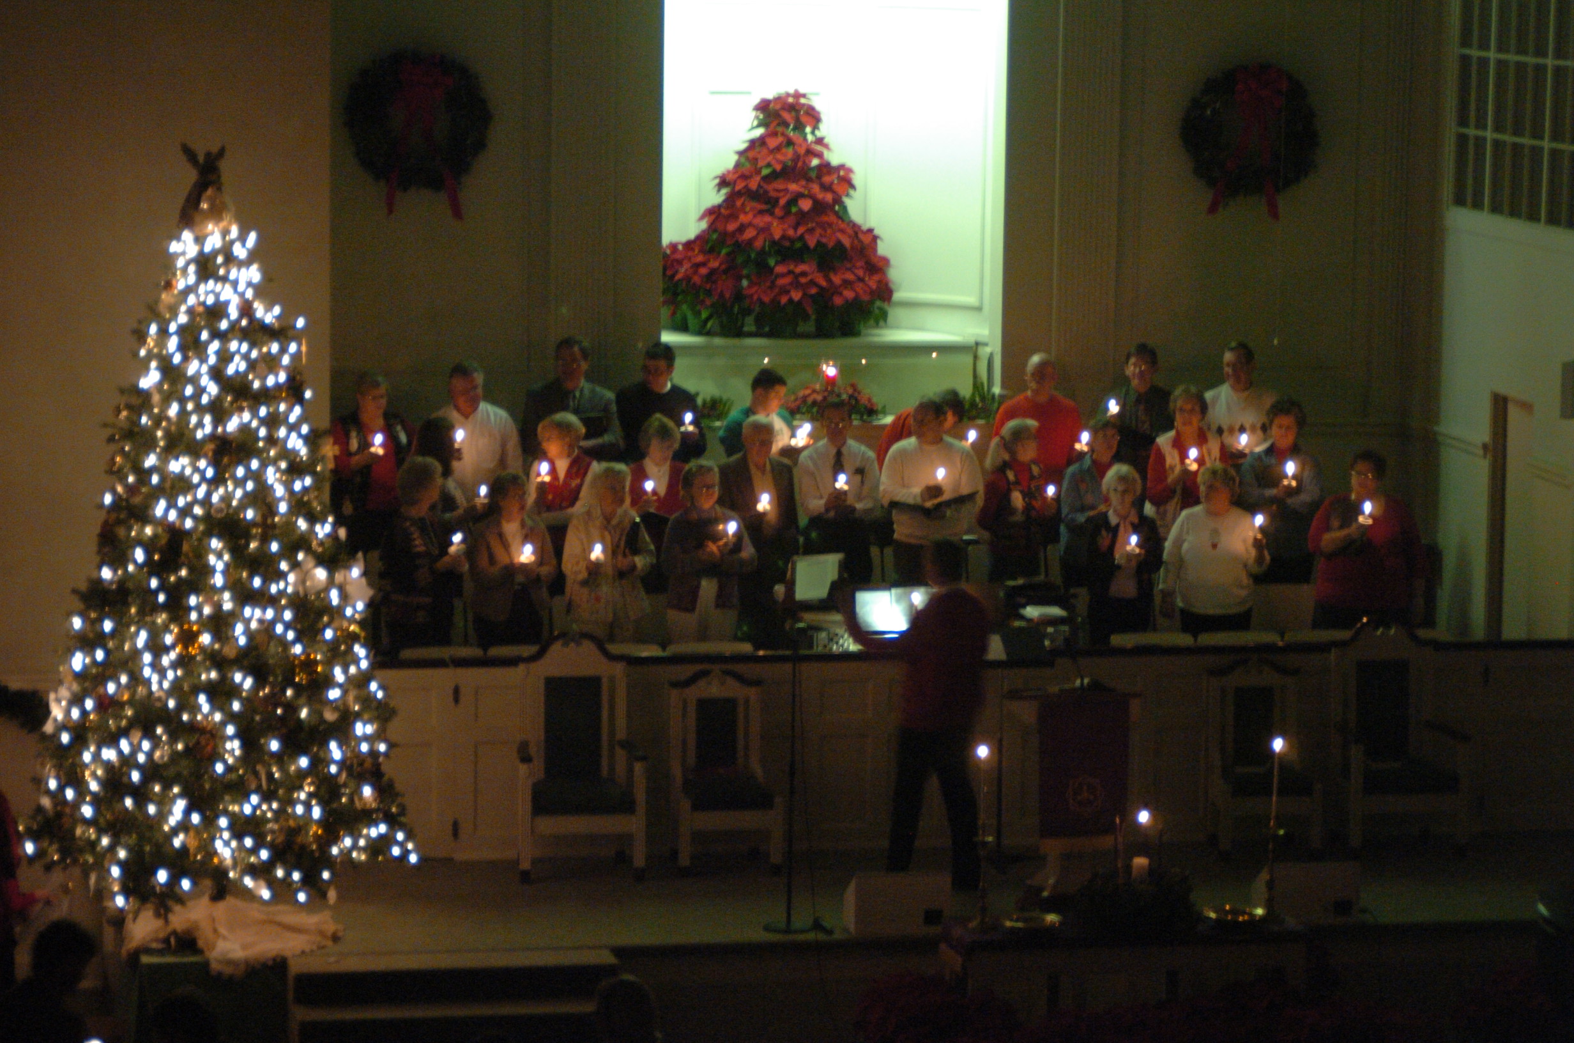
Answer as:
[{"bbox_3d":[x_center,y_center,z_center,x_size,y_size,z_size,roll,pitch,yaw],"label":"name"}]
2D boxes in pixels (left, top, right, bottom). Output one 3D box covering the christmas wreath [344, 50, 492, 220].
[{"bbox_3d":[-2.018,-2.111,37.410,0.790,0.900,0.200,-1,7,-15],"label":"christmas wreath"}]

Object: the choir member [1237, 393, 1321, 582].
[{"bbox_3d":[2.664,0.150,37.215,0.470,1.650,0.430,1,7,0],"label":"choir member"}]

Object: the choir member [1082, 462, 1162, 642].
[{"bbox_3d":[1.756,0.483,36.206,0.430,1.580,0.400,0,7,-3],"label":"choir member"}]

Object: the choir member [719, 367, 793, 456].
[{"bbox_3d":[-0.136,-0.004,38.698,0.500,1.700,0.430,-2,7,-22],"label":"choir member"}]

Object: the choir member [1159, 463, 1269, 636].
[{"bbox_3d":[2.265,0.488,36.637,0.590,1.610,0.440,1,7,-2],"label":"choir member"}]

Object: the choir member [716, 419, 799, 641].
[{"bbox_3d":[-0.164,0.298,36.693,0.500,1.730,0.420,0,7,-10],"label":"choir member"}]

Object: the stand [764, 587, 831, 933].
[{"bbox_3d":[0.015,1.245,33.600,0.280,1.520,0.280,0,7,-13],"label":"stand"}]

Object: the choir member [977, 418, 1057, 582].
[{"bbox_3d":[1.228,0.243,36.884,0.440,1.600,0.410,-3,8,-27],"label":"choir member"}]

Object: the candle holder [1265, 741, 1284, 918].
[{"bbox_3d":[2.328,1.464,32.700,0.080,0.860,0.080,0,7,-13],"label":"candle holder"}]

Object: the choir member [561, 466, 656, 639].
[{"bbox_3d":[-0.941,0.505,35.780,0.500,1.630,0.420,-1,7,-18],"label":"choir member"}]

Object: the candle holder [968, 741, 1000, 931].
[{"bbox_3d":[0.908,1.454,31.600,0.140,0.880,0.140,1,7,0],"label":"candle holder"}]

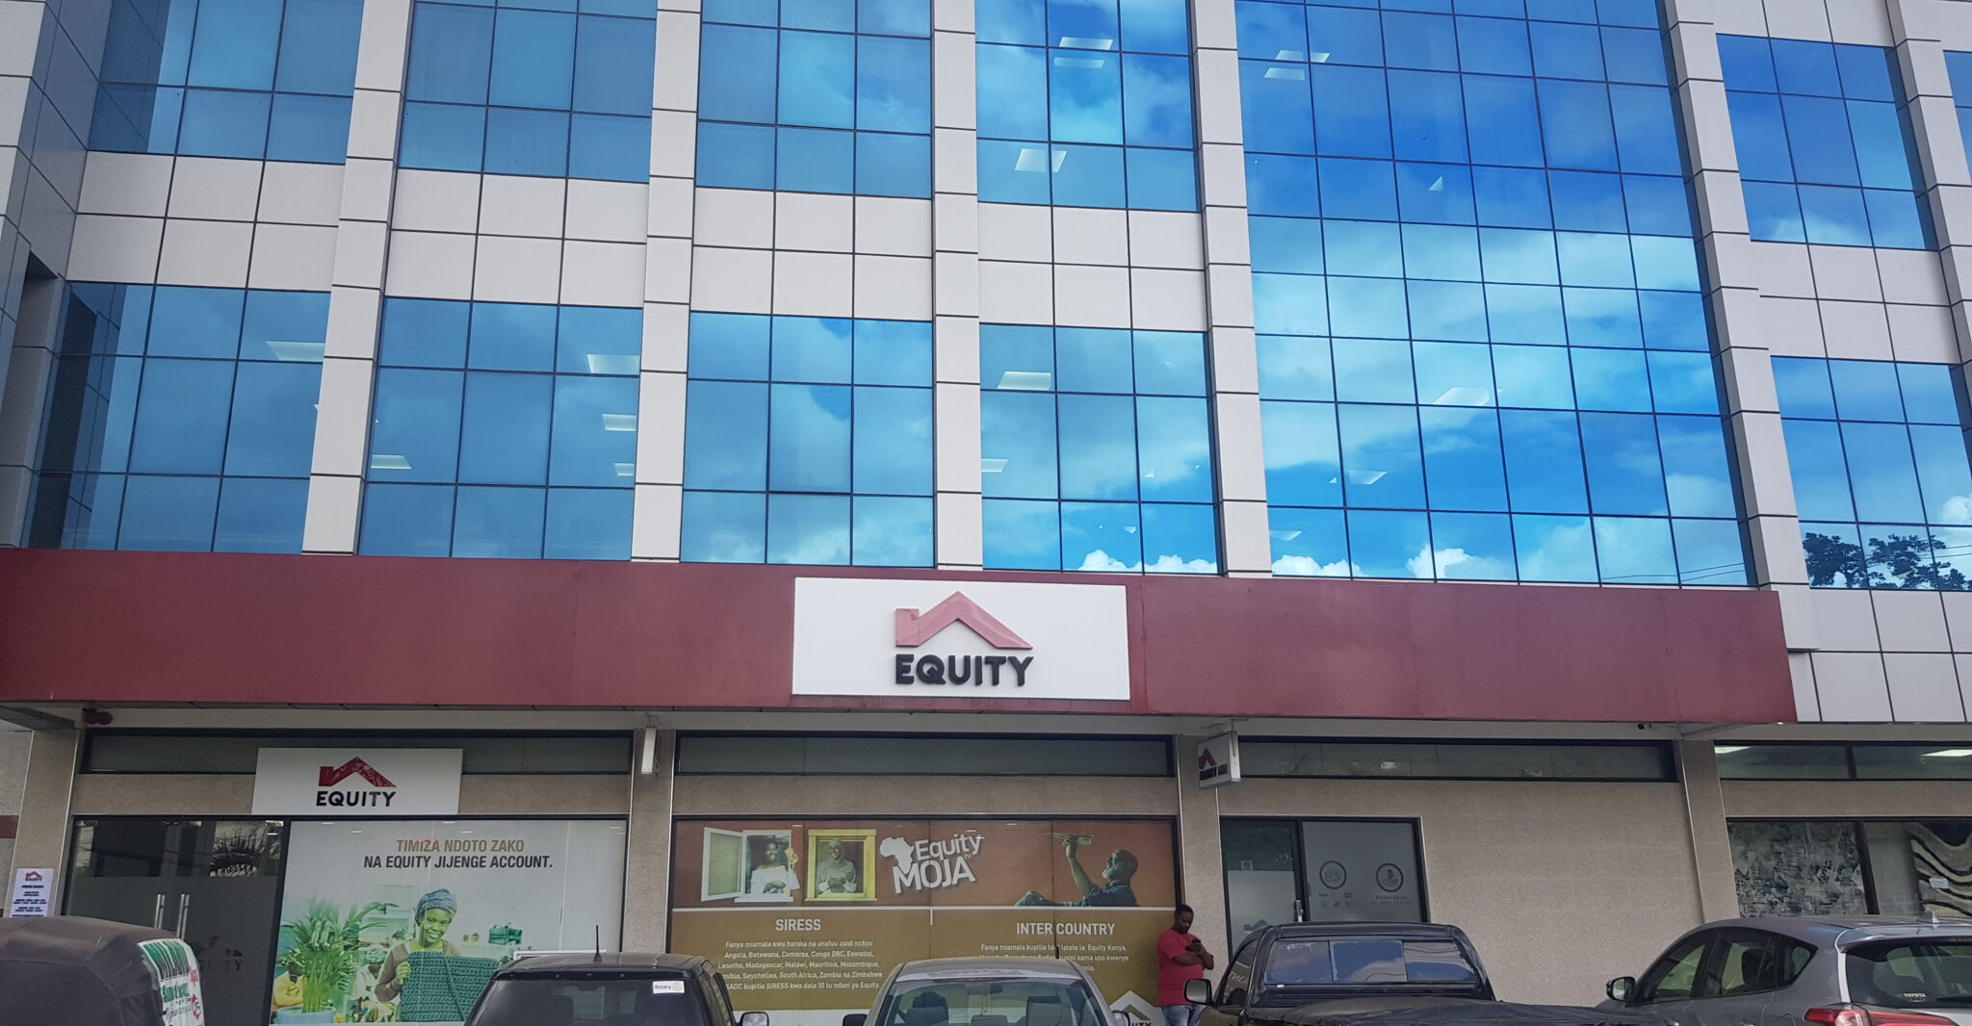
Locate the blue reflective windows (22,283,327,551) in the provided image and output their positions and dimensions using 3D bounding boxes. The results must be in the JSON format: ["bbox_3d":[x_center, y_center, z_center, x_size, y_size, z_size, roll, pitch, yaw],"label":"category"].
[{"bbox_3d":[-6.619,-0.770,12.258,2.133,2.300,0.100,1,-16,-8],"label":"blue reflective windows"}]

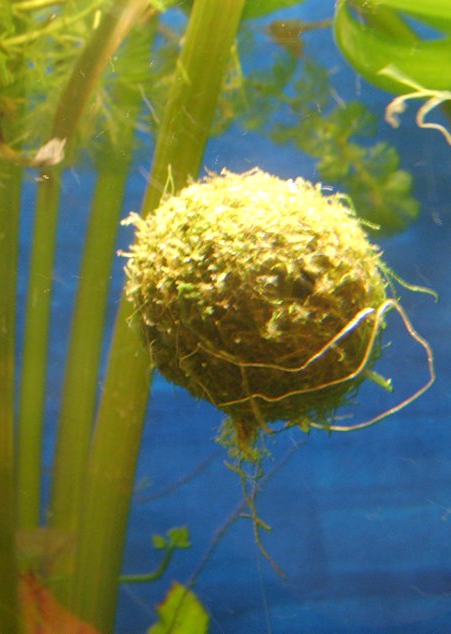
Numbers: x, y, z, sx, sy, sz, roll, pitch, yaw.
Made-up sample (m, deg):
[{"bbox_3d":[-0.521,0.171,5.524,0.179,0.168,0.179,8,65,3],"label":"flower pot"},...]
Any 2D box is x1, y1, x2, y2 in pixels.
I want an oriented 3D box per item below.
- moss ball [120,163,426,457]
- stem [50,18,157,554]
[{"bbox_3d":[0.012,-0.003,0.240,0.079,0.076,0.074,0,0,0],"label":"moss ball"},{"bbox_3d":[-0.044,-0.014,0.310,0.012,0.191,0.012,8,0,0],"label":"stem"}]

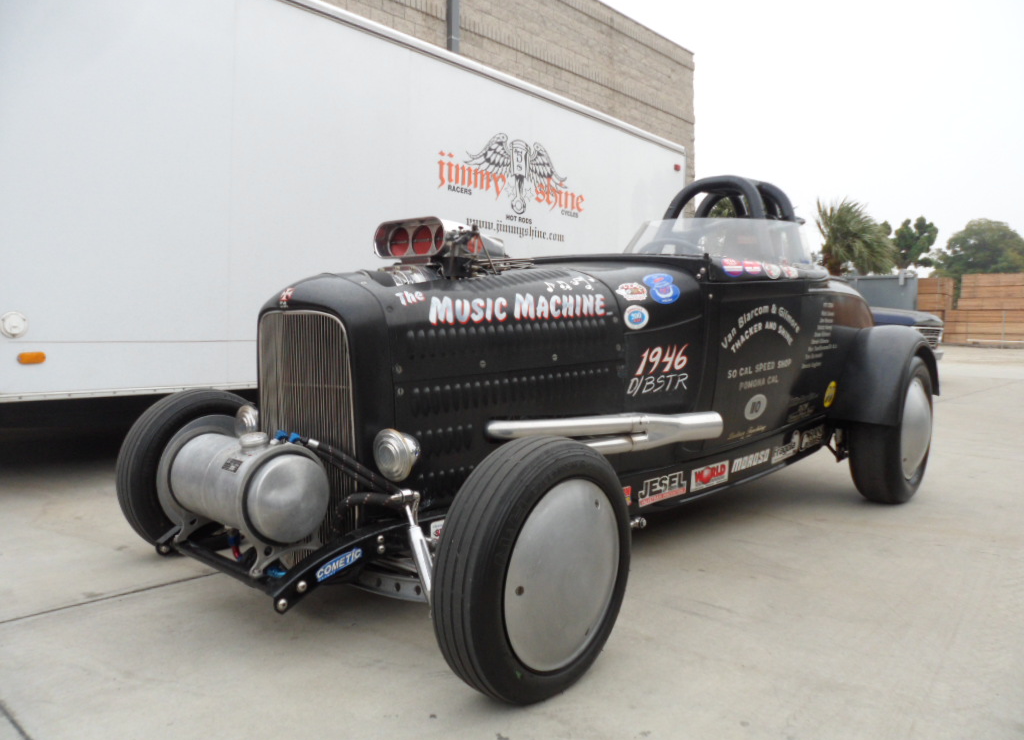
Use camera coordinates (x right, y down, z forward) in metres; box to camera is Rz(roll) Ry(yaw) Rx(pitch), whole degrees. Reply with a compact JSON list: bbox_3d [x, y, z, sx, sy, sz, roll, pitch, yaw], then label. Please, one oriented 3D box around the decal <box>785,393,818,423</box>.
[{"bbox_3d":[1.298,0.167,3.421,0.010,0.094,0.318,4,8,42],"label":"decal"}]

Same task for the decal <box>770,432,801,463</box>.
[{"bbox_3d":[1.149,0.327,3.226,0.236,0.095,0.010,-12,12,-41],"label":"decal"}]

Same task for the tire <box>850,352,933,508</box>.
[{"bbox_3d":[1.852,0.288,3.738,0.235,0.712,0.712,4,5,40],"label":"tire"}]

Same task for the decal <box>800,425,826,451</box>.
[{"bbox_3d":[1.390,0.311,3.556,0.010,0.070,0.297,4,8,41],"label":"decal"}]

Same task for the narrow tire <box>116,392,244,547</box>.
[{"bbox_3d":[-1.104,0.362,2.764,0.136,0.584,0.584,4,5,41],"label":"narrow tire"}]

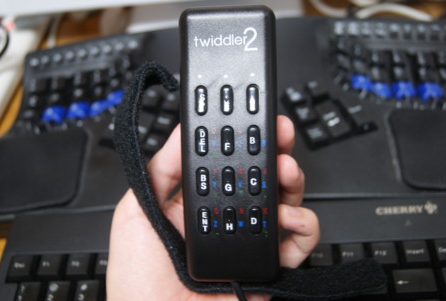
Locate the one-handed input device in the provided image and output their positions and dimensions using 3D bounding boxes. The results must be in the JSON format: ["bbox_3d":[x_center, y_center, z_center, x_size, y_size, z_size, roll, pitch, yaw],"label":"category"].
[{"bbox_3d":[0.004,-0.003,0.242,0.040,0.118,0.033,-1,7,0],"label":"one-handed input device"}]

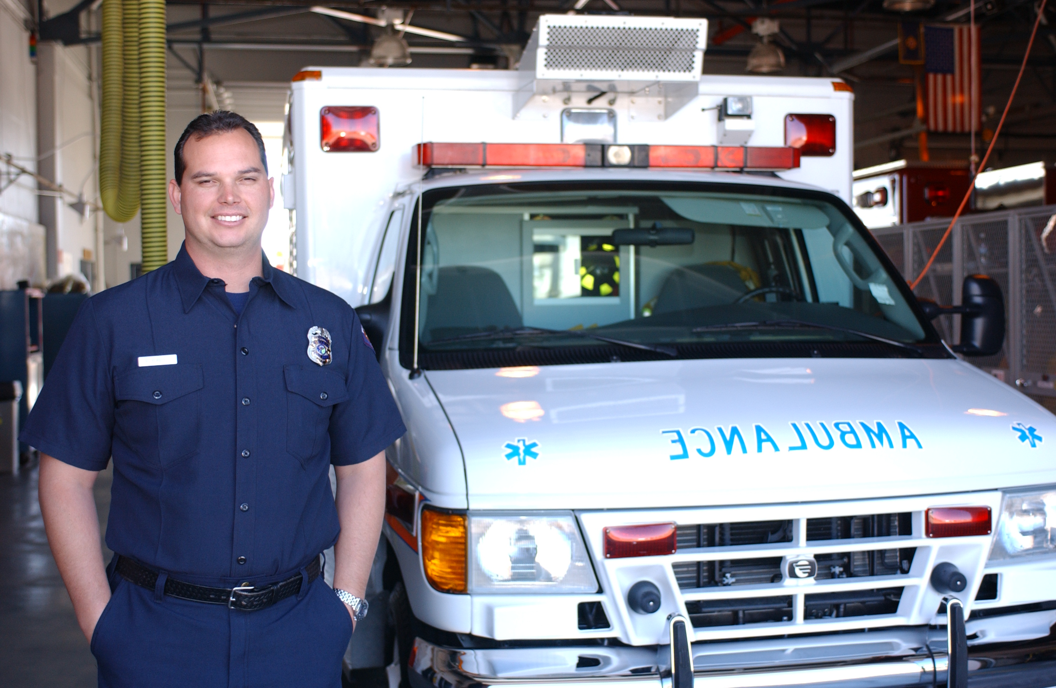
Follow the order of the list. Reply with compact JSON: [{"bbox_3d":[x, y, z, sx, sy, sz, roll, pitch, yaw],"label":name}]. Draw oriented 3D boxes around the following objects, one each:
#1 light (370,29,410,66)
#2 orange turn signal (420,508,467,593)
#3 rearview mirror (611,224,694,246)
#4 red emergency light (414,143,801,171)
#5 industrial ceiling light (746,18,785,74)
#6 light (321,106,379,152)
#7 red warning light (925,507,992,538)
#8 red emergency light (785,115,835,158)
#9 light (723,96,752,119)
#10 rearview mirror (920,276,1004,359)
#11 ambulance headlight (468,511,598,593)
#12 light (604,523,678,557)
[{"bbox_3d":[-1.507,-3.249,13.400,0.455,0.420,0.455,-1,3,-12],"label":"light"},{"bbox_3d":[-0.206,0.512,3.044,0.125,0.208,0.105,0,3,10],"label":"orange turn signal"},{"bbox_3d":[0.424,-0.361,4.139,0.272,0.062,0.045,-1,3,-4],"label":"rearview mirror"},{"bbox_3d":[0.309,-0.722,4.775,1.480,0.097,0.290,-1,3,-12],"label":"red emergency light"},{"bbox_3d":[2.758,-3.462,14.200,0.440,0.630,0.440,-1,3,-12],"label":"industrial ceiling light"},{"bbox_3d":[-0.703,-0.850,4.848,0.232,0.184,0.060,-1,3,-12],"label":"light"},{"bbox_3d":[1.111,0.459,3.150,0.182,0.076,0.045,-1,3,-12],"label":"red warning light"},{"bbox_3d":[1.210,-0.892,5.240,0.232,0.184,0.060,-1,3,-12],"label":"red emergency light"},{"bbox_3d":[0.874,-0.986,5.095,0.125,0.093,0.090,-1,3,-12],"label":"light"},{"bbox_3d":[1.517,-0.100,4.314,0.320,0.288,0.165,-2,3,-21],"label":"rearview mirror"},{"bbox_3d":[0.009,0.507,3.012,0.315,0.206,0.120,-1,3,-6],"label":"ambulance headlight"},{"bbox_3d":[0.273,0.479,2.978,0.182,0.076,0.045,-1,3,-12],"label":"light"}]

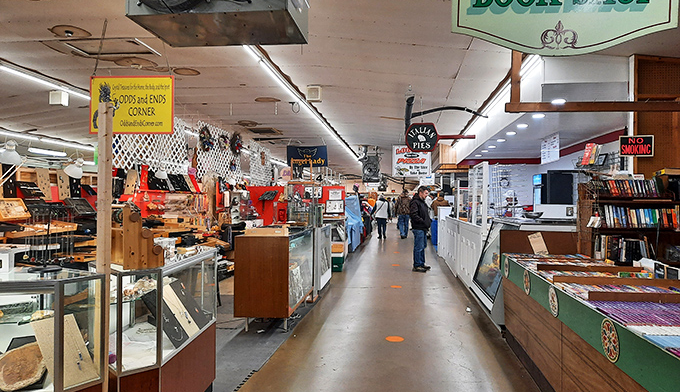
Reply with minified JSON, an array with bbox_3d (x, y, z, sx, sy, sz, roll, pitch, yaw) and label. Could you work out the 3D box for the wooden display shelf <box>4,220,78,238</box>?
[{"bbox_3d":[-2.860,0.310,4.700,0.320,0.090,1.050,0,0,-2],"label":"wooden display shelf"}]

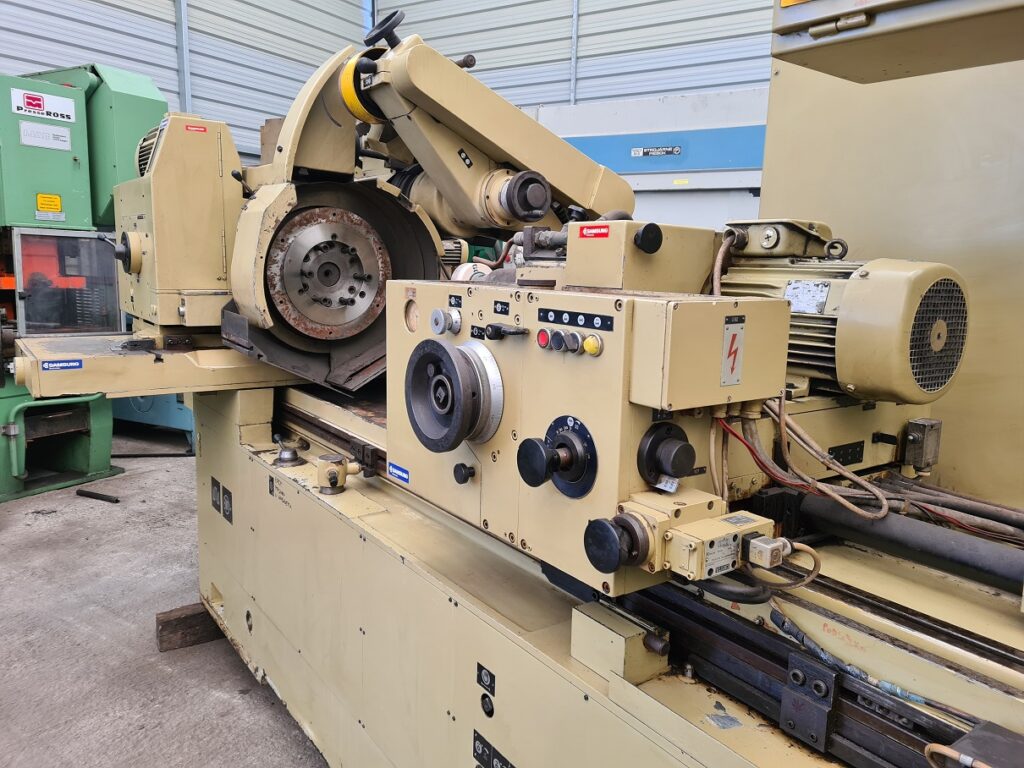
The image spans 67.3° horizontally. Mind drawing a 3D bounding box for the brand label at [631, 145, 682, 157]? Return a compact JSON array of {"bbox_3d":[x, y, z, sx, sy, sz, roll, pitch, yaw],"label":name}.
[{"bbox_3d":[0.733,-1.177,3.900,0.258,0.043,0.005,6,10,28],"label":"brand label"}]

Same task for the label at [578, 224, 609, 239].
[{"bbox_3d":[0.166,-0.304,1.540,0.004,0.023,0.085,-5,11,-35],"label":"label"}]

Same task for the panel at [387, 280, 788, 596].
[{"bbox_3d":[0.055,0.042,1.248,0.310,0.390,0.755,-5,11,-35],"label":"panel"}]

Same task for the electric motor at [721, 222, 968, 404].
[{"bbox_3d":[0.588,-0.146,1.445,0.240,0.312,0.443,-5,11,-35],"label":"electric motor"}]

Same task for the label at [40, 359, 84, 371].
[{"bbox_3d":[-1.099,-0.046,1.880,0.085,0.023,0.004,-5,11,-35],"label":"label"}]

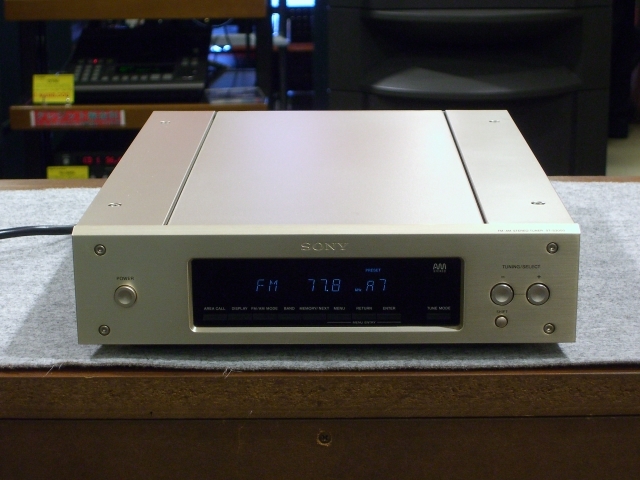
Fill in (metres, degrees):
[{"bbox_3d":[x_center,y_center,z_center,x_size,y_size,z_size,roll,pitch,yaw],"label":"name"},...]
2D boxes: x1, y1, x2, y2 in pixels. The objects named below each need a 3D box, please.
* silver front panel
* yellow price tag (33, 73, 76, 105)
[{"bbox_3d":[0.003,0.025,0.831,0.280,0.066,0.016,0,15,1],"label":"silver front panel"},{"bbox_3d":[-0.585,-0.331,3.250,0.091,0.065,0.004,0,15,1],"label":"yellow price tag"}]

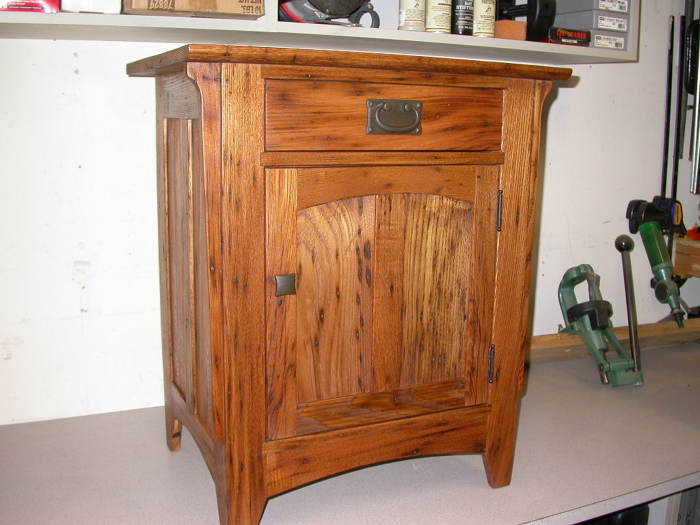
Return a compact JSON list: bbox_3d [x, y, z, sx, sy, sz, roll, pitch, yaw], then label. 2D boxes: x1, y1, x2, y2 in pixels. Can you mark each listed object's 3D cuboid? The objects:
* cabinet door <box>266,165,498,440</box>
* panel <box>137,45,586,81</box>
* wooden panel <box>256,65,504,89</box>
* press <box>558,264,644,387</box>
[{"bbox_3d":[0.054,0.050,1.162,0.388,0.389,0.023,-4,11,-26],"label":"cabinet door"},{"bbox_3d":[-0.014,-0.308,1.250,0.608,0.021,0.406,-4,11,-26],"label":"panel"},{"bbox_3d":[0.058,-0.264,1.103,0.398,0.017,0.020,-4,11,-26],"label":"wooden panel"},{"bbox_3d":[0.611,0.159,1.911,0.145,0.285,0.145,-2,-19,-18],"label":"press"}]

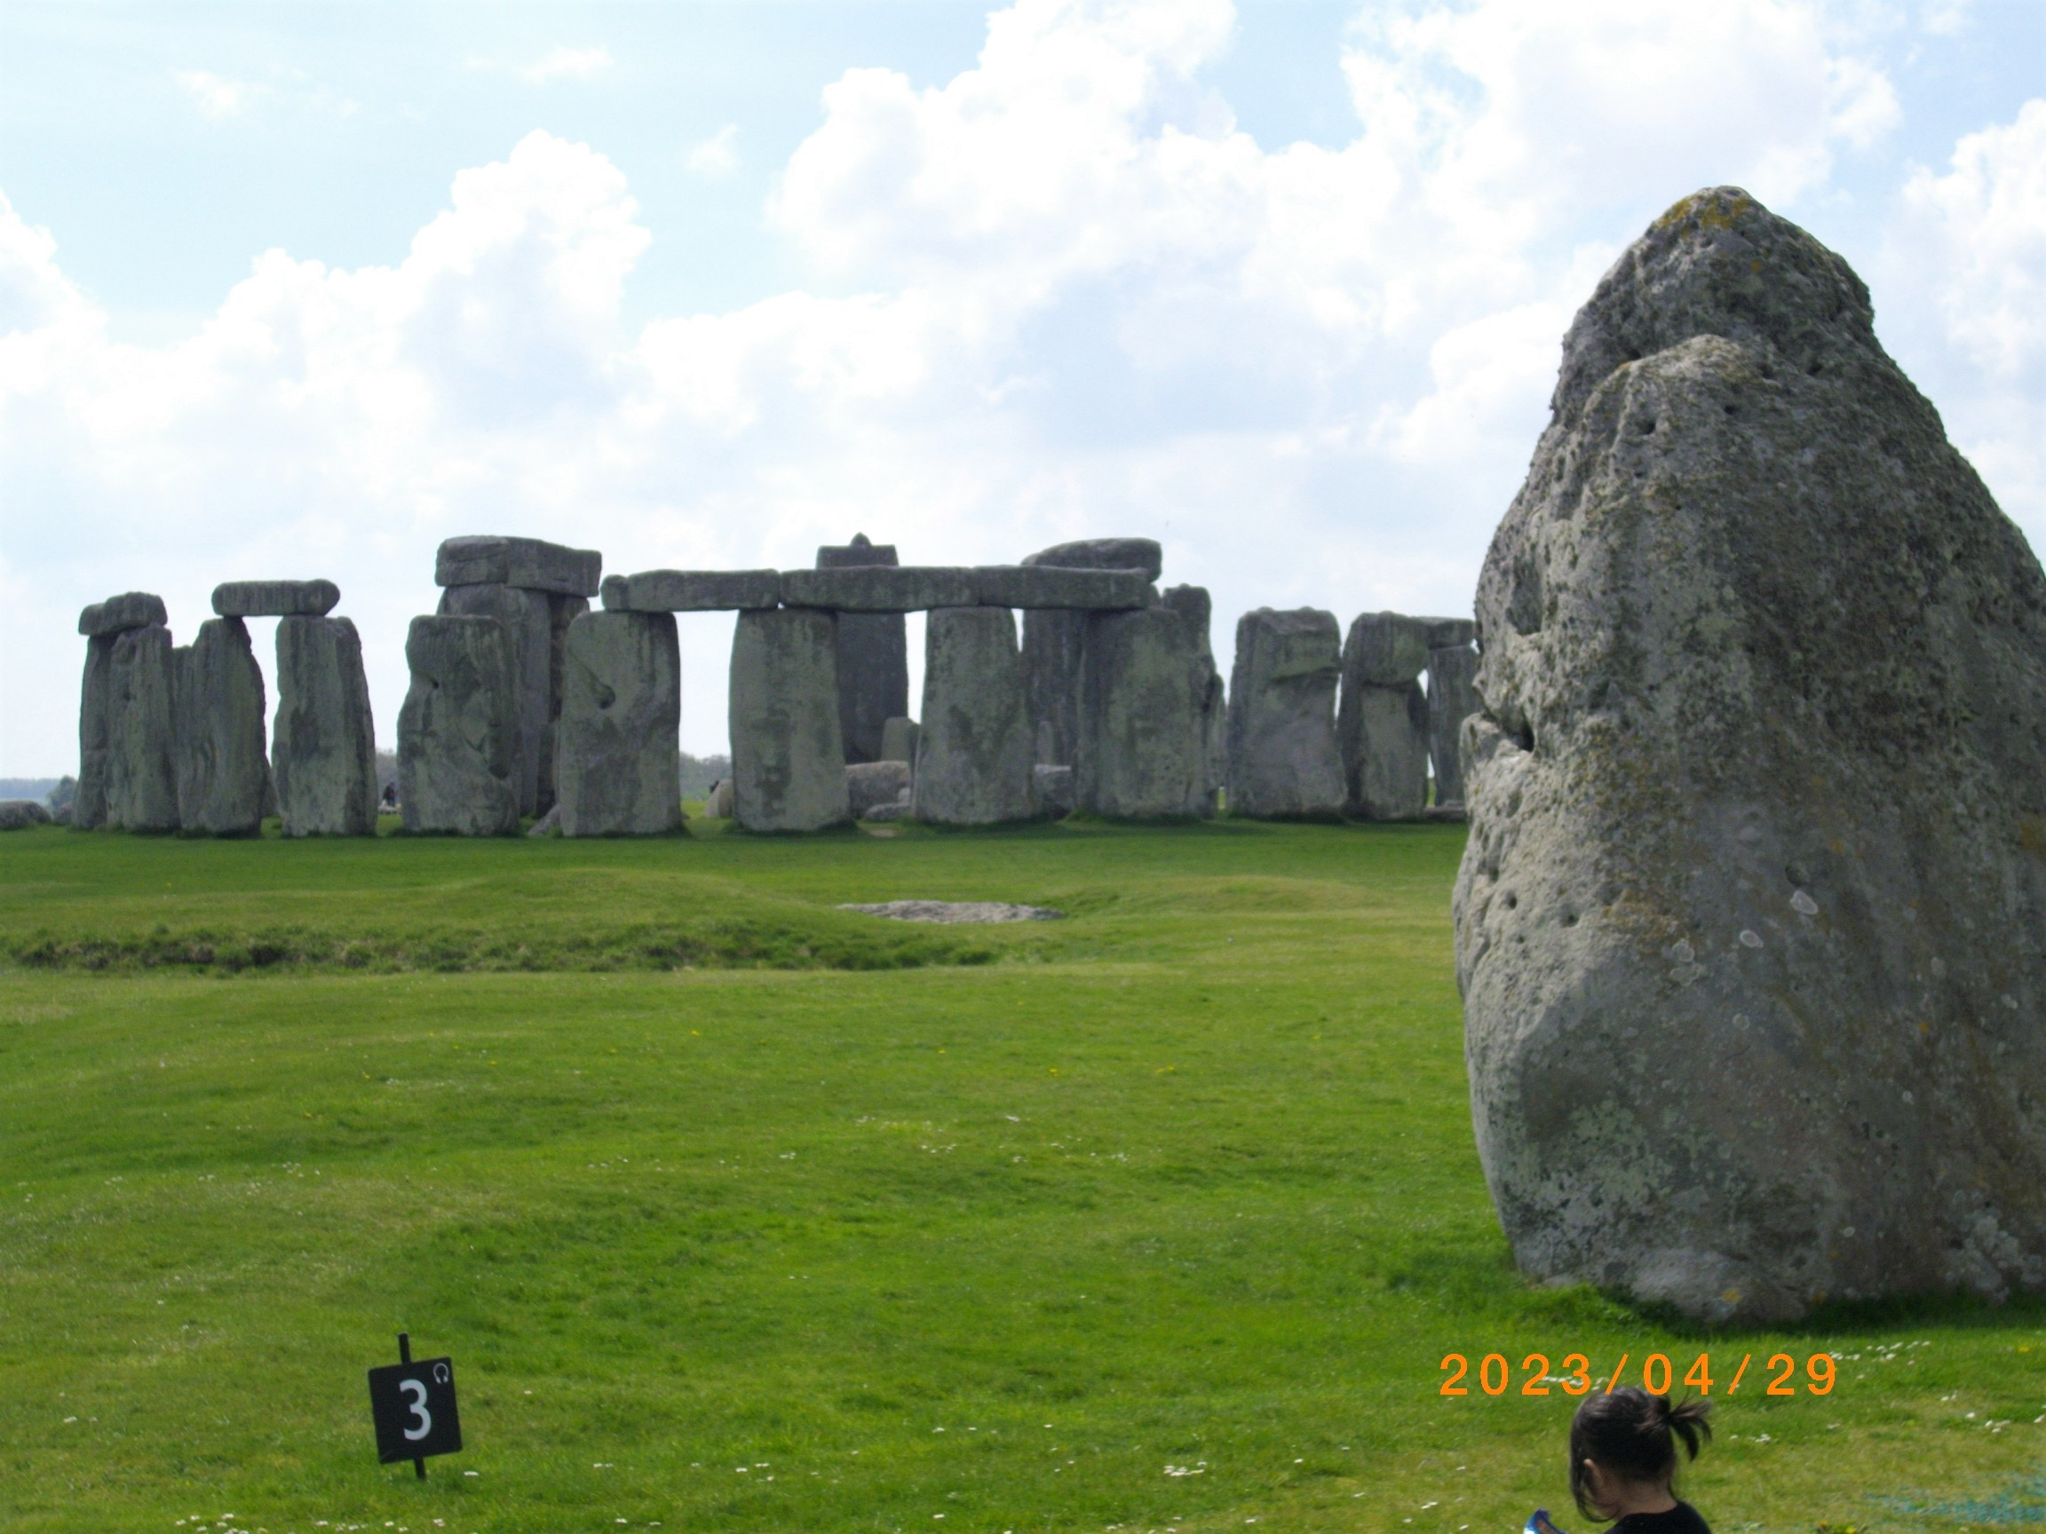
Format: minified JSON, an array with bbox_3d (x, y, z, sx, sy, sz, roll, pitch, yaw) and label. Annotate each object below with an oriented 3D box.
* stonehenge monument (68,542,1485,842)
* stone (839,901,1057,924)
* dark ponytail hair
[{"bbox_3d":[-4.350,-2.050,97.800,31.500,6.600,30.500,0,0,-3],"label":"stonehenge monument"},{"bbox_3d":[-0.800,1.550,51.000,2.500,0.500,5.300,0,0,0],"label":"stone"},{"bbox_3d":[1.058,1.177,7.800,0.250,0.230,0.185,0,0,44],"label":"dark ponytail hair"}]

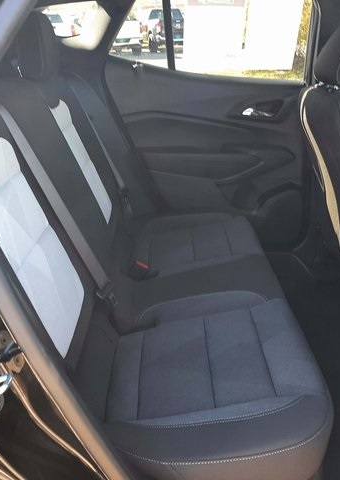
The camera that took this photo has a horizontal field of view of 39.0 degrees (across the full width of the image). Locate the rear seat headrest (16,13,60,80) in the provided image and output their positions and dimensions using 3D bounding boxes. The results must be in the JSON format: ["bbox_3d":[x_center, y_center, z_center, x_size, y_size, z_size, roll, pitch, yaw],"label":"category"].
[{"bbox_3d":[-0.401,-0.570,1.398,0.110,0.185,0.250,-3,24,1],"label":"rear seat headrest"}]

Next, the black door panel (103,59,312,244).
[{"bbox_3d":[0.134,-0.300,1.872,0.800,0.740,0.130,2,24,-1],"label":"black door panel"}]

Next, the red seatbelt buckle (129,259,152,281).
[{"bbox_3d":[-0.097,0.101,1.558,0.055,0.070,0.030,27,21,-12],"label":"red seatbelt buckle"}]

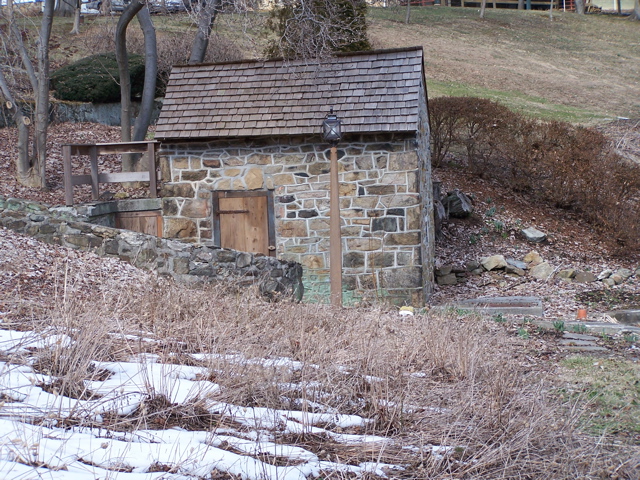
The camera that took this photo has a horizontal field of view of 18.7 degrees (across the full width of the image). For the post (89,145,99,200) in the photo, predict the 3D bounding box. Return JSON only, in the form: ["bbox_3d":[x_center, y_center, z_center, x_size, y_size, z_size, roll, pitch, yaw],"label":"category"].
[{"bbox_3d":[-3.136,-0.935,27.000,0.090,0.790,0.090,-2,2,7],"label":"post"}]

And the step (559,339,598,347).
[{"bbox_3d":[3.156,1.251,23.700,0.480,0.075,0.340,-2,2,16],"label":"step"}]

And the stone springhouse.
[{"bbox_3d":[-0.262,-0.849,27.920,3.660,3.570,2.850,-2,2,7],"label":"stone springhouse"}]

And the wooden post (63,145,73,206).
[{"bbox_3d":[-3.495,-0.887,26.900,0.100,0.830,0.100,-2,2,7],"label":"wooden post"}]

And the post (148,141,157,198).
[{"bbox_3d":[-2.321,-0.966,26.900,0.090,0.790,0.090,-2,2,7],"label":"post"}]

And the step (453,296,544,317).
[{"bbox_3d":[2.280,0.850,24.800,1.130,0.190,0.900,-2,2,12],"label":"step"}]

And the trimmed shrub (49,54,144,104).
[{"bbox_3d":[-3.753,-2.804,33.500,1.700,0.850,1.350,-2,2,7],"label":"trimmed shrub"}]

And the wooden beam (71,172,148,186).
[{"bbox_3d":[-2.905,-0.853,27.050,1.130,0.130,0.045,-2,2,6],"label":"wooden beam"}]

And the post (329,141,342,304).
[{"bbox_3d":[0.204,-0.187,25.600,0.150,2.150,0.150,-2,2,7],"label":"post"}]

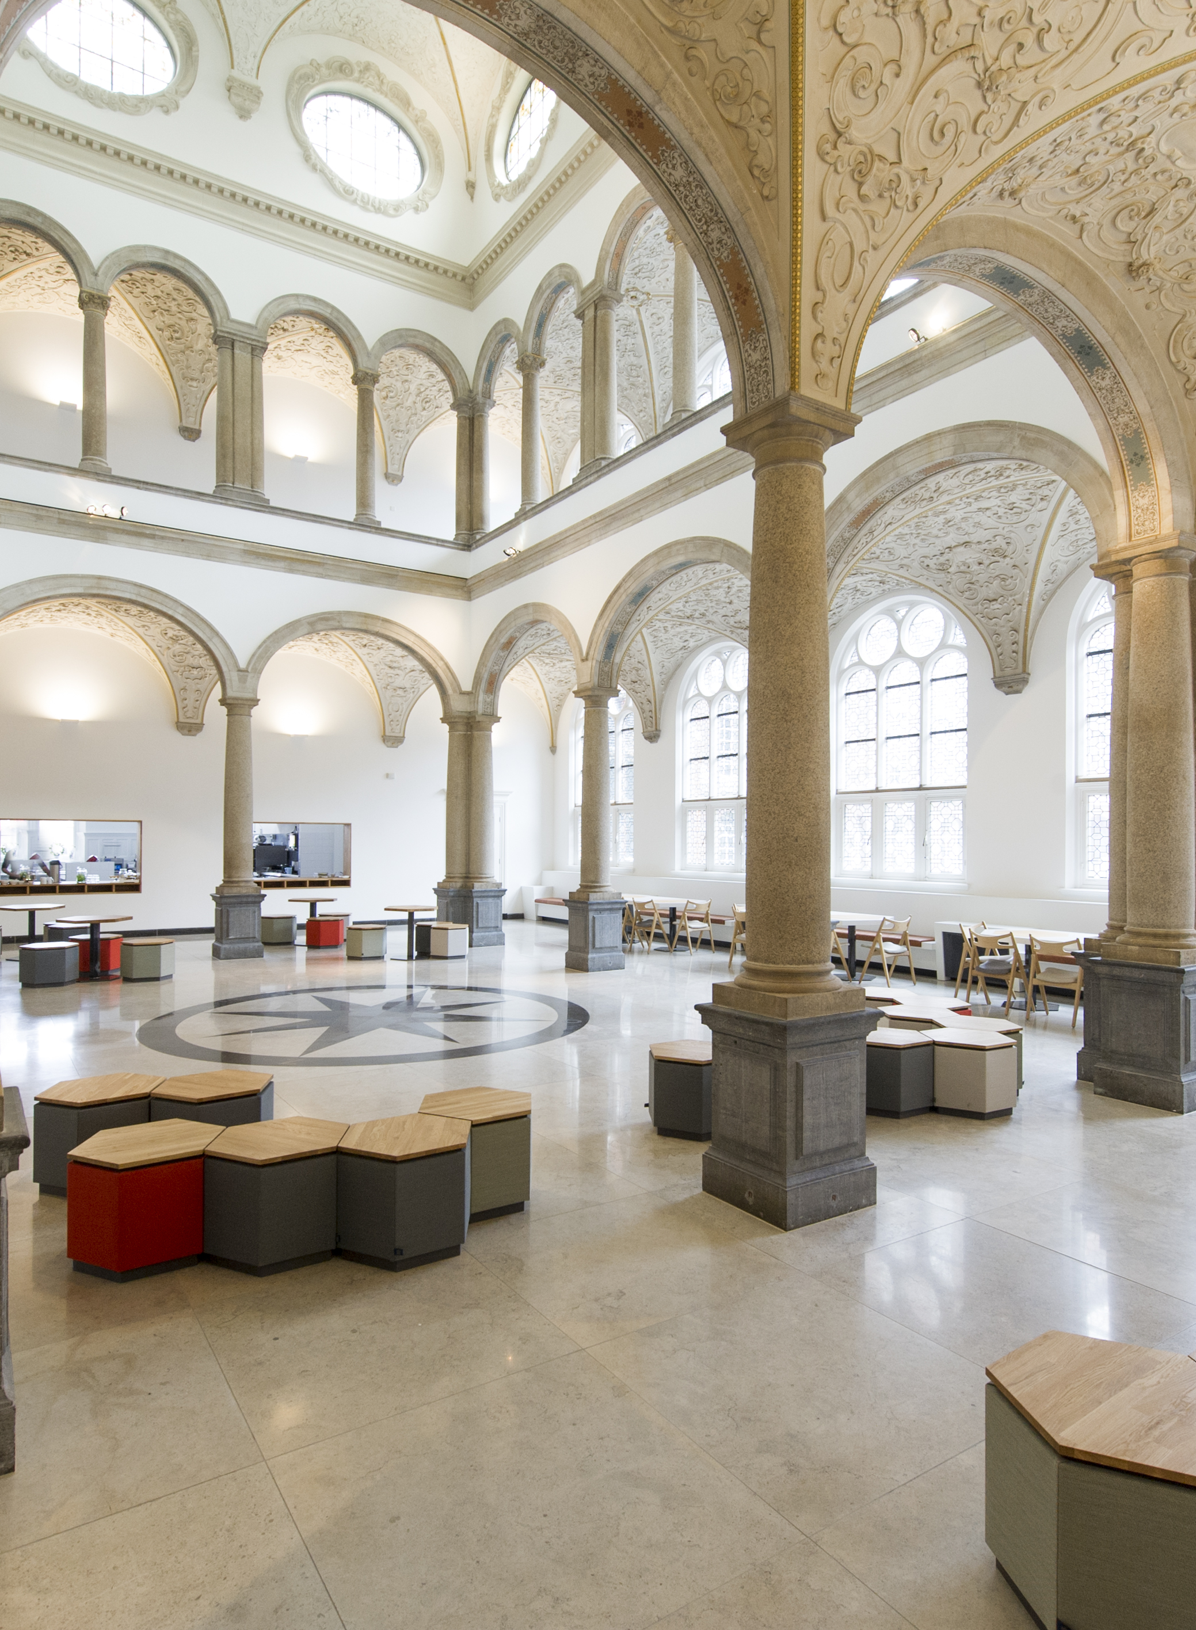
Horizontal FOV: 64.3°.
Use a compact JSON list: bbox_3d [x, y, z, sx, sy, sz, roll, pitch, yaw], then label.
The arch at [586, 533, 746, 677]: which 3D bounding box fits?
[{"bbox_3d":[1.031,-2.459,11.171,0.400,1.500,3.500,1,-2,-33],"label":"arch"}]

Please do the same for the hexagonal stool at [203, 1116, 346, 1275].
[{"bbox_3d":[-1.320,1.564,3.954,0.588,0.447,0.509,1,-2,-33],"label":"hexagonal stool"}]

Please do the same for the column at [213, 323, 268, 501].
[{"bbox_3d":[-5.148,-5.725,13.743,0.694,2.354,0.362,1,-2,-34],"label":"column"}]

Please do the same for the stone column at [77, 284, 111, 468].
[{"bbox_3d":[-6.779,-5.822,12.793,0.353,2.436,0.353,1,-2,-33],"label":"stone column"}]

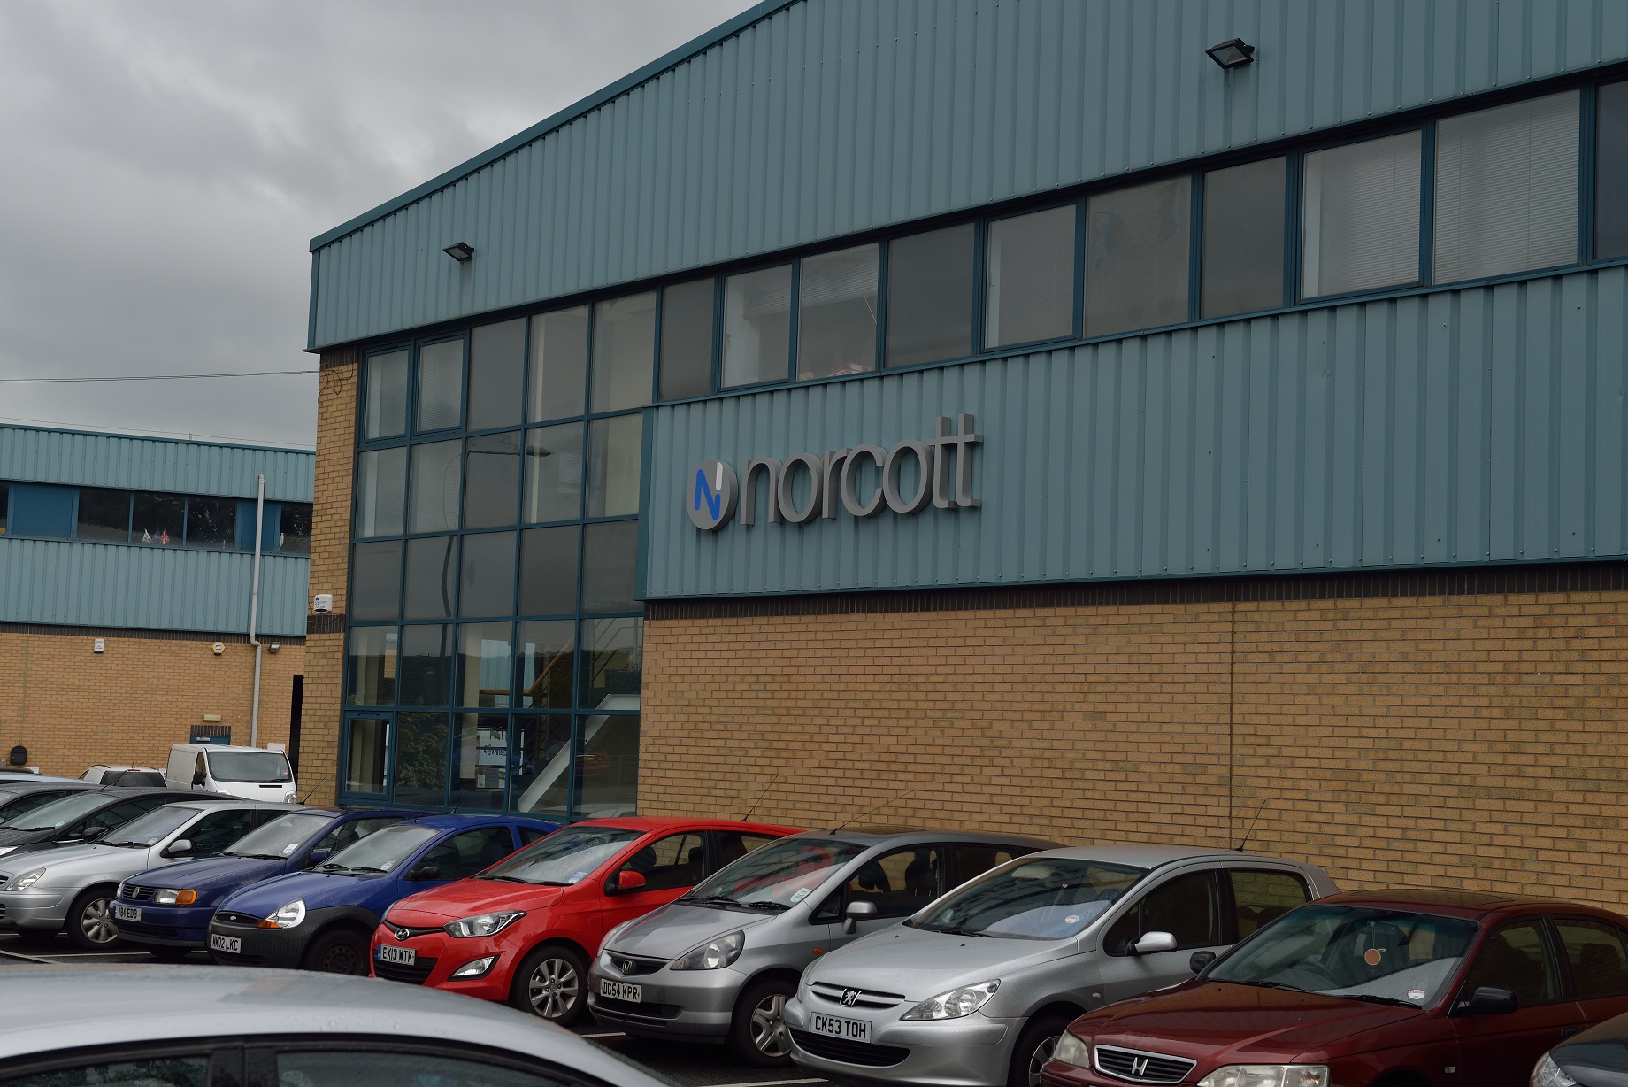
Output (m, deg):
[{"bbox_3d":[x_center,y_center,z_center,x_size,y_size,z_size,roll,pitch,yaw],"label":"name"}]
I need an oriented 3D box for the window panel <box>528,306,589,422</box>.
[{"bbox_3d":[-2.671,-1.867,24.595,0.100,1.113,1.041,6,-6,-40],"label":"window panel"}]

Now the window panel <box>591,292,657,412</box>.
[{"bbox_3d":[-1.910,-1.893,23.519,0.100,1.143,1.092,5,-6,-40],"label":"window panel"}]

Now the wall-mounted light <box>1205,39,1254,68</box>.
[{"bbox_3d":[3.072,-3.615,17.366,0.270,0.180,0.300,6,-6,-39],"label":"wall-mounted light"}]

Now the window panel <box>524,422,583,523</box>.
[{"bbox_3d":[-2.724,-0.729,24.529,0.090,1.020,1.060,6,-6,-39],"label":"window panel"}]

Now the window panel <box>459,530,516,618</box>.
[{"bbox_3d":[-3.481,0.338,25.131,0.100,0.902,1.095,5,-6,-40],"label":"window panel"}]

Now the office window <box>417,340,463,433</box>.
[{"bbox_3d":[-4.142,-1.734,26.145,0.100,1.005,0.992,5,-6,-40],"label":"office window"}]

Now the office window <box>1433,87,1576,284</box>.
[{"bbox_3d":[4.611,-2.355,15.852,0.100,1.151,1.091,5,-6,-40],"label":"office window"}]

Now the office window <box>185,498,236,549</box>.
[{"bbox_3d":[-14.209,-0.470,55.400,1.170,1.200,0.100,4,-5,-32],"label":"office window"}]

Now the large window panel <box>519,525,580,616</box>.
[{"bbox_3d":[-2.759,0.291,24.435,0.100,0.917,1.001,6,-6,-40],"label":"large window panel"}]

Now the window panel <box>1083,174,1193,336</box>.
[{"bbox_3d":[2.511,-2.209,18.322,0.100,1.118,1.071,5,-6,-40],"label":"window panel"}]

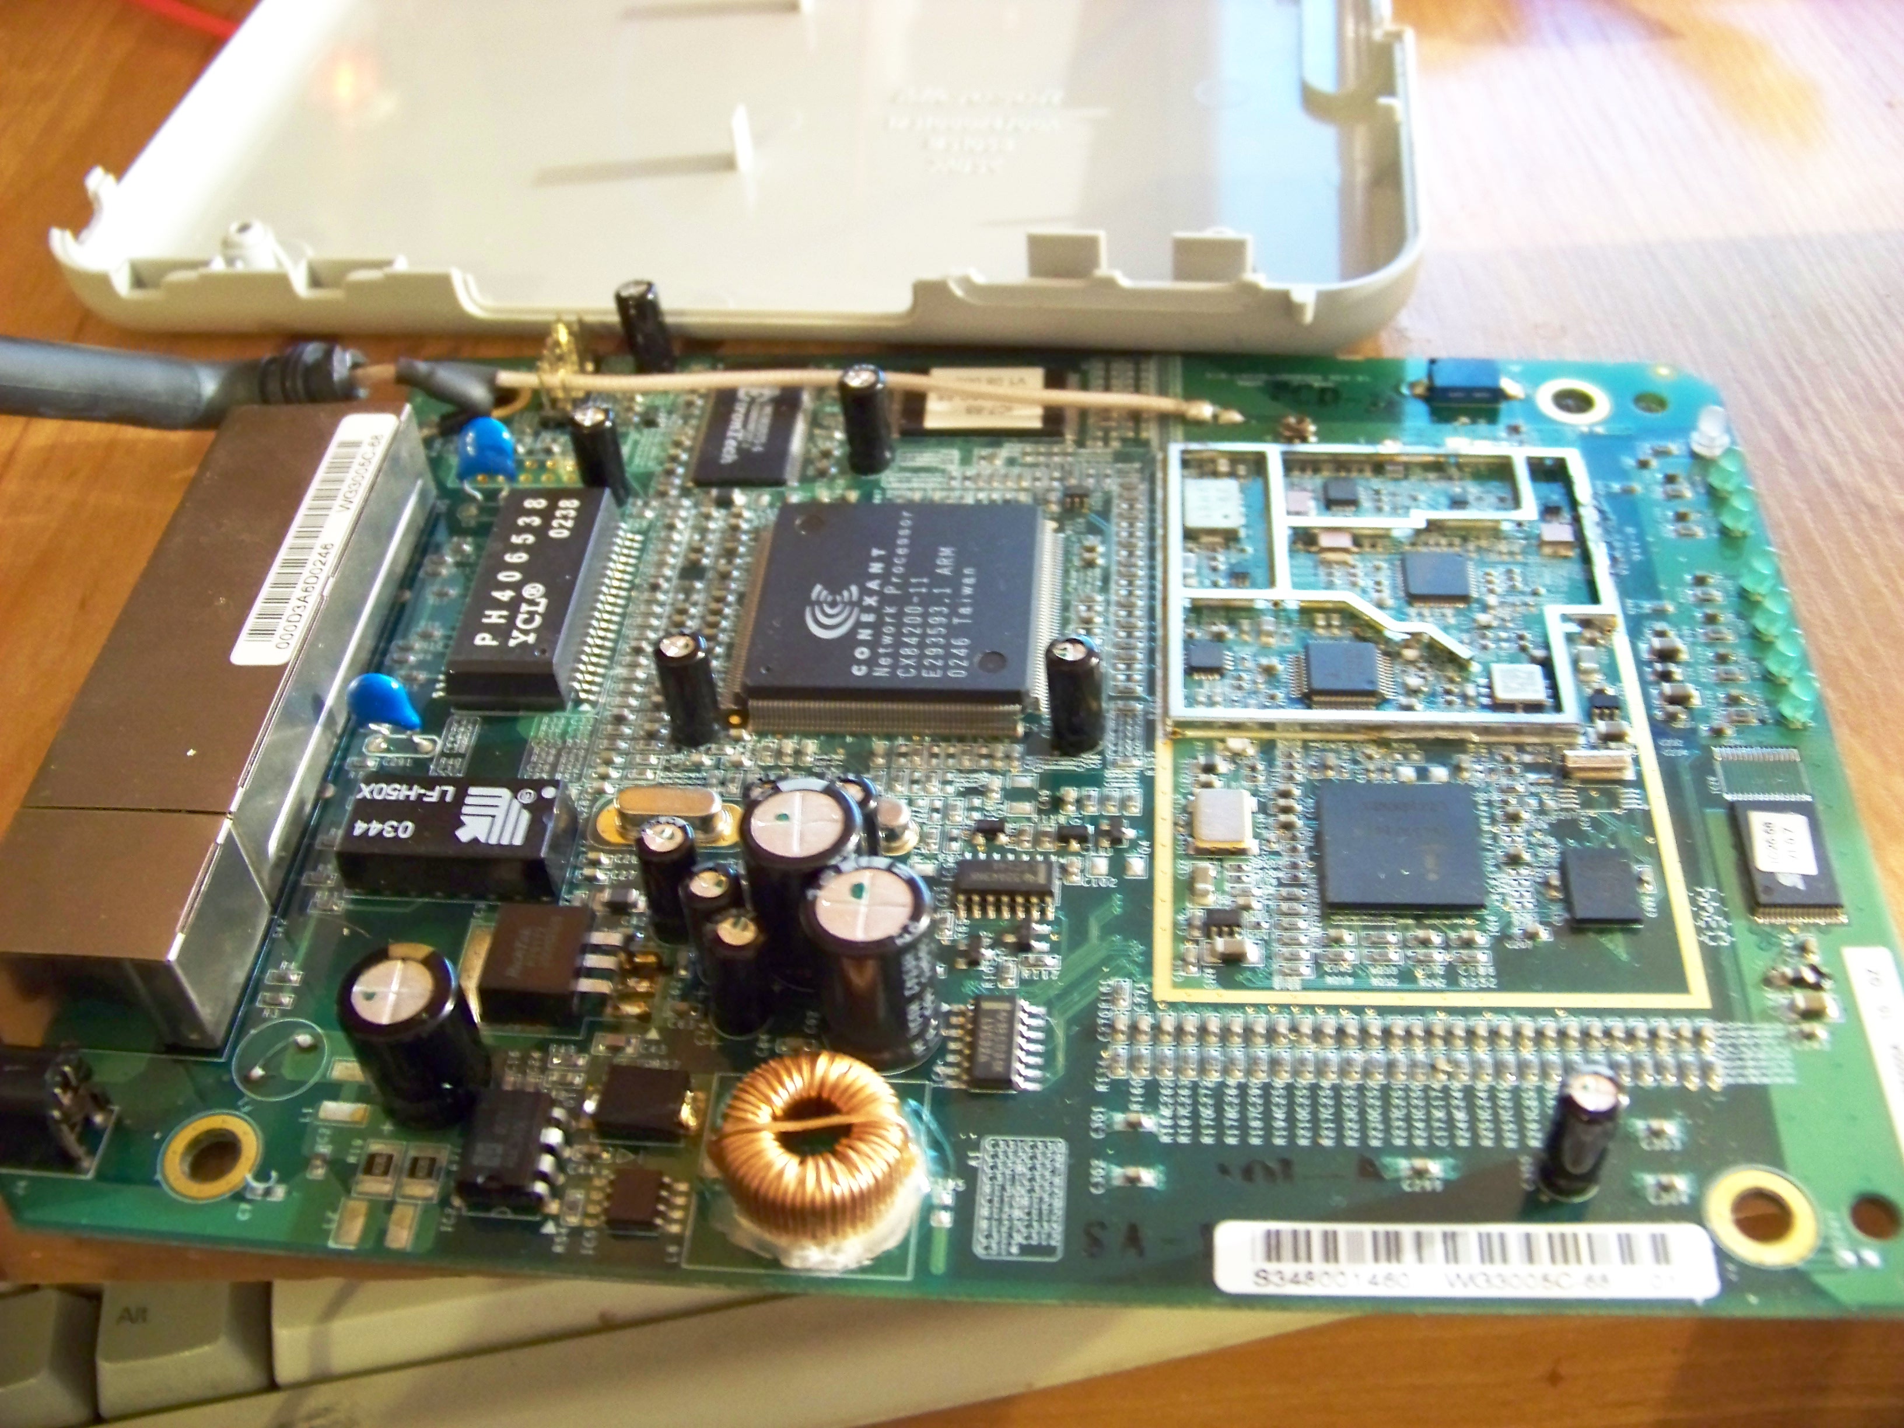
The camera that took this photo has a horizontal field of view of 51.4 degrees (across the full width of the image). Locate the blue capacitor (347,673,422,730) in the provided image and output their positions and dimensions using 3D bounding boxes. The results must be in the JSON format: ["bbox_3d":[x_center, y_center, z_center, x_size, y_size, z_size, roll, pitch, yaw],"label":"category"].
[{"bbox_3d":[-0.055,-0.001,0.192,0.007,0.006,0.004,1,47,5],"label":"blue capacitor"}]

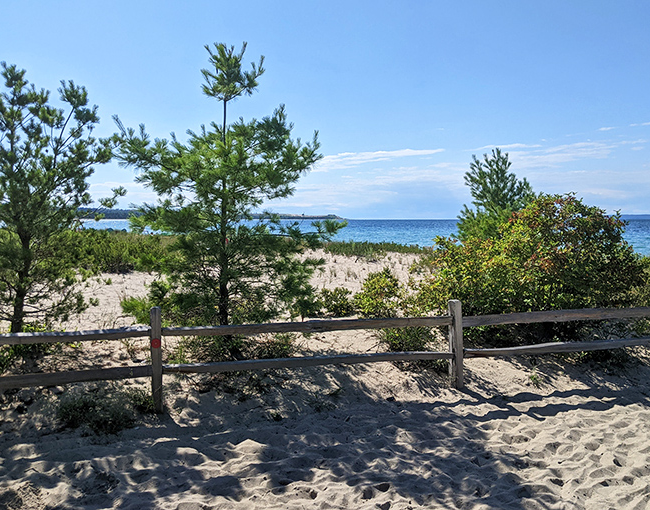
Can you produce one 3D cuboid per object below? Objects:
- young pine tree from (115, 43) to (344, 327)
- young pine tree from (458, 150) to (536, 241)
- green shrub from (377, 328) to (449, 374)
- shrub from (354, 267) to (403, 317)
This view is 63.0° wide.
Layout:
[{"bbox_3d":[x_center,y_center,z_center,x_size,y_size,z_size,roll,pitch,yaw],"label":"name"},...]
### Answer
[{"bbox_3d":[-1.128,-0.668,6.202,2.600,3.548,2.350,0,4,0],"label":"young pine tree"},{"bbox_3d":[3.039,-0.618,9.401,1.500,2.511,1.450,0,4,0],"label":"young pine tree"},{"bbox_3d":[0.982,1.027,5.950,0.780,0.500,0.620,0,4,0],"label":"green shrub"},{"bbox_3d":[0.797,0.560,7.900,0.740,0.720,0.680,0,4,0],"label":"shrub"}]

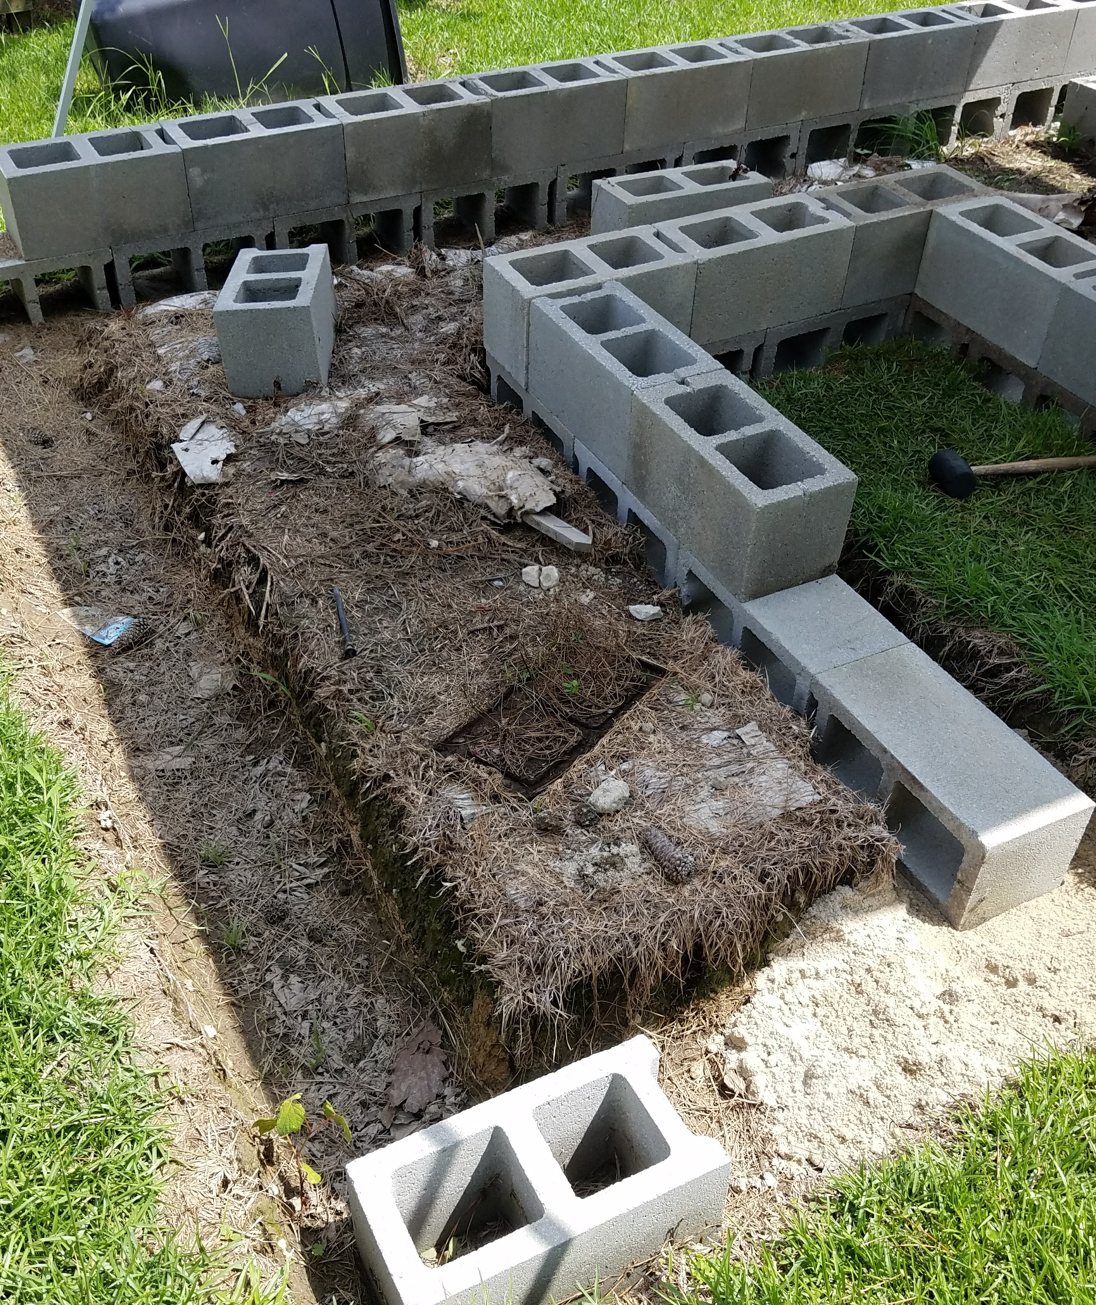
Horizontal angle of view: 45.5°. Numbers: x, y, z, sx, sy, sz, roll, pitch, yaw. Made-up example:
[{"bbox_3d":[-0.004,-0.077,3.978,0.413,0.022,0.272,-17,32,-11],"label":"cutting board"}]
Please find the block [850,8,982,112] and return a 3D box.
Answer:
[{"bbox_3d":[1.056,-1.792,3.944,0.397,0.194,0.194,-18,44,-20],"label":"block"}]

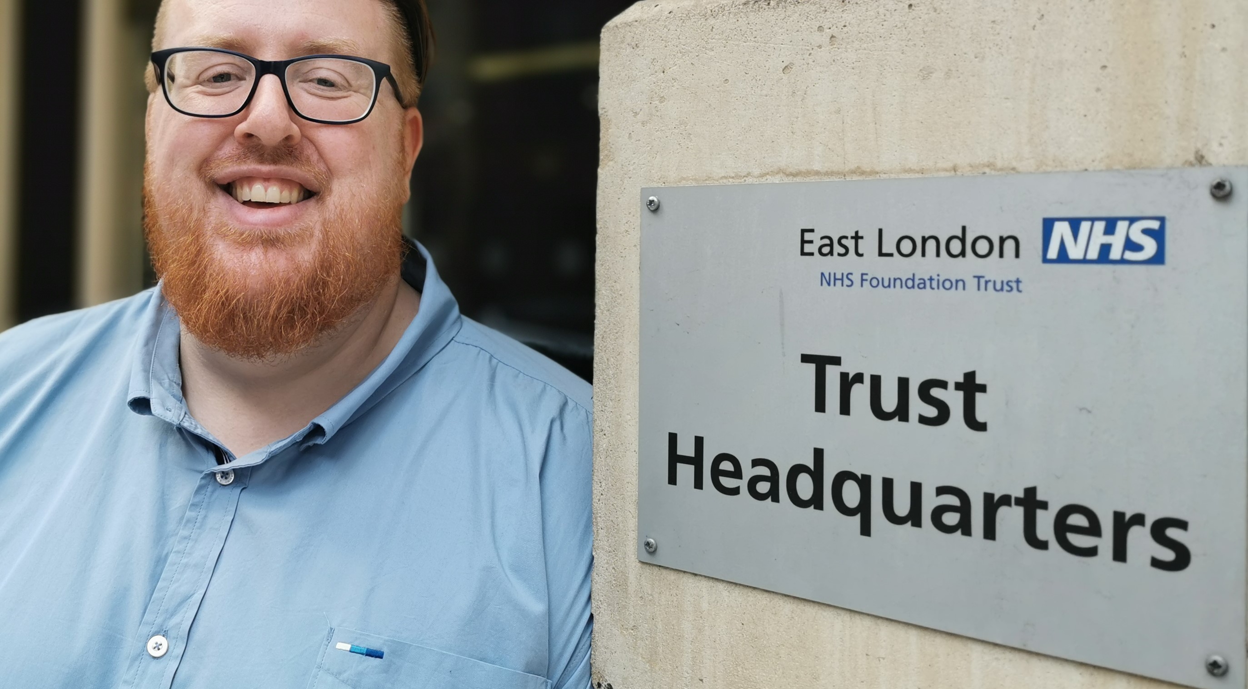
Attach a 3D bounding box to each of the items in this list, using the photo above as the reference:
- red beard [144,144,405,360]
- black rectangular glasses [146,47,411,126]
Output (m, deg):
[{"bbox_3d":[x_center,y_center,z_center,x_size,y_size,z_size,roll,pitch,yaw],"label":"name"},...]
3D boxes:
[{"bbox_3d":[-0.238,-0.060,0.668,0.170,0.140,0.110,0,-2,-12],"label":"red beard"},{"bbox_3d":[-0.235,-0.158,0.680,0.148,0.048,0.145,0,-3,-12],"label":"black rectangular glasses"}]

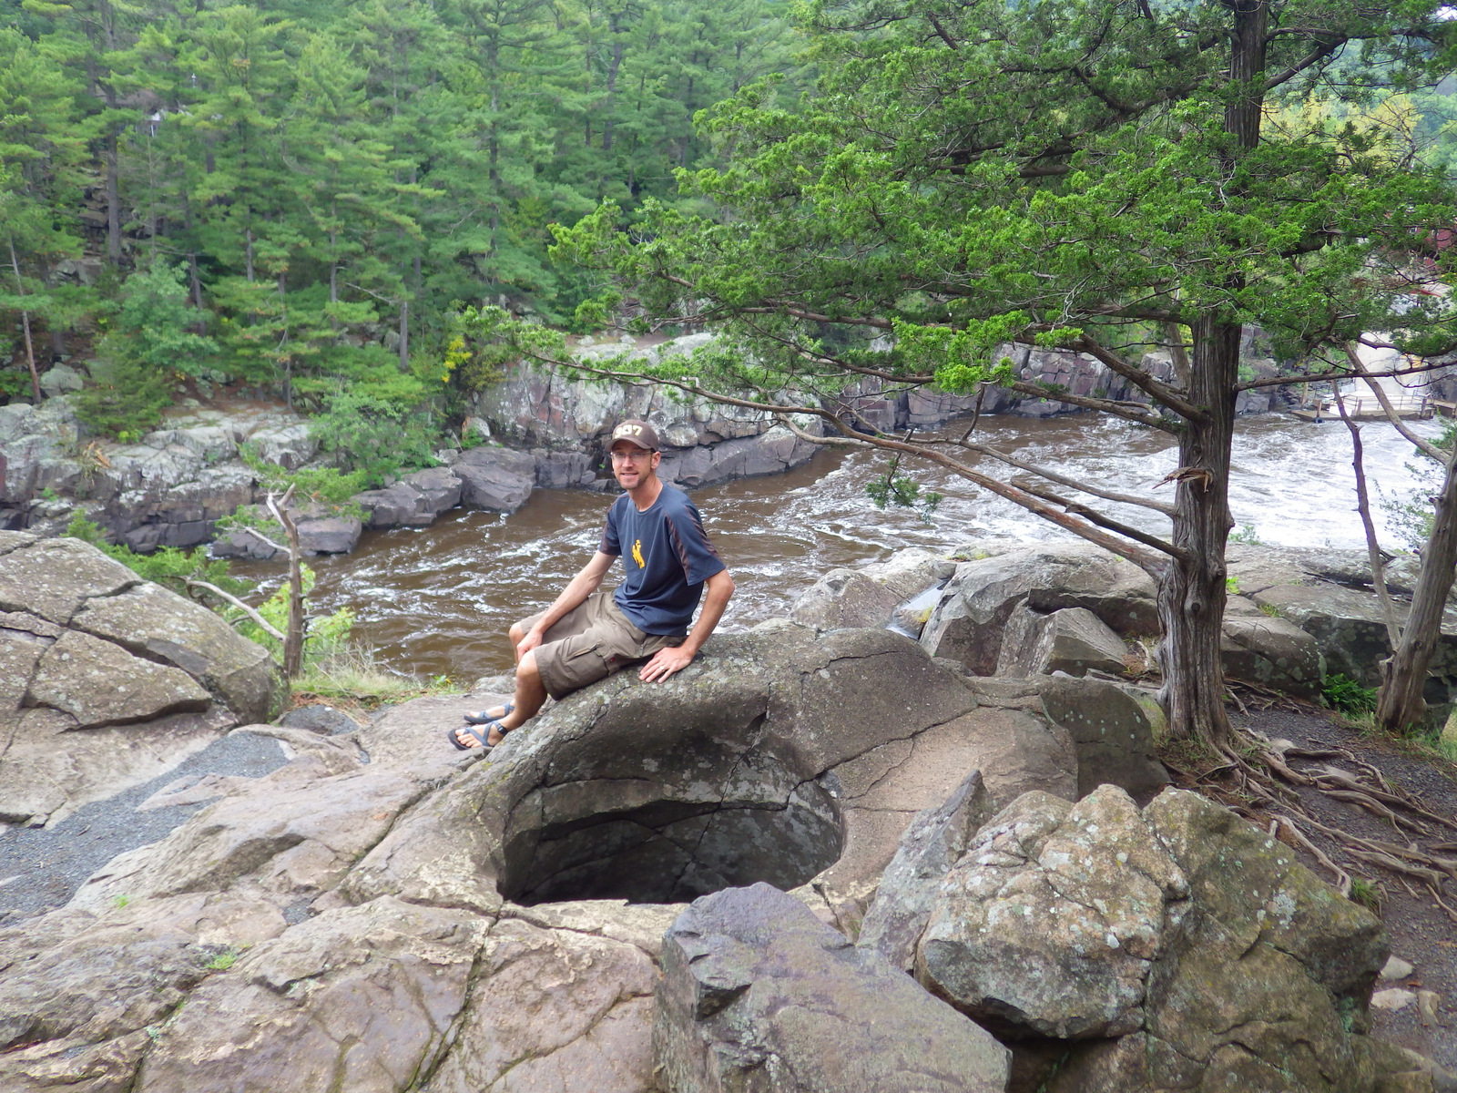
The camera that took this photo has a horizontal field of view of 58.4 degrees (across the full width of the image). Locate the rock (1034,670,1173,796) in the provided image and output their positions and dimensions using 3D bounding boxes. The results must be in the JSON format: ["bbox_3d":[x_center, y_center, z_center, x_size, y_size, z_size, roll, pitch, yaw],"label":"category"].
[{"bbox_3d":[1.407,0.721,4.850,0.480,0.420,0.380,1,11,6],"label":"rock"}]

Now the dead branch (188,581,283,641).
[{"bbox_3d":[-2.259,0.296,6.000,0.450,0.260,0.140,0,10,0],"label":"dead branch"}]

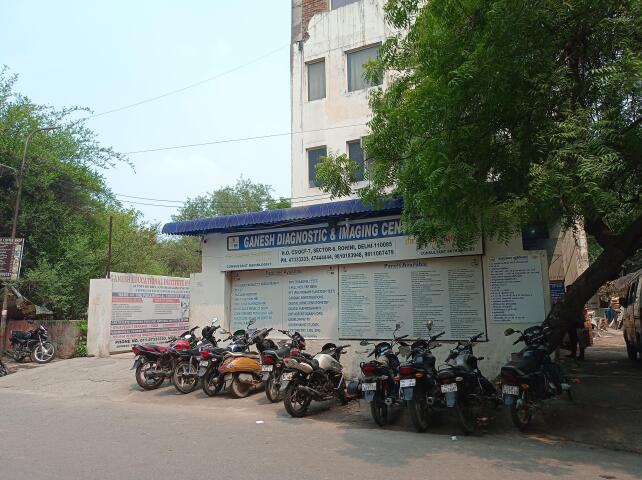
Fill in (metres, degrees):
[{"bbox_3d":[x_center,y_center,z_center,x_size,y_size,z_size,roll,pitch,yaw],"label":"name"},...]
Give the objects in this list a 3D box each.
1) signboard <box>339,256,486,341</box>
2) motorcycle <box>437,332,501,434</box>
[{"bbox_3d":[1.658,1.163,9.989,2.925,1.536,0.060,-5,-9,28],"label":"signboard"},{"bbox_3d":[1.899,1.796,6.679,0.750,1.120,1.980,-5,-10,27],"label":"motorcycle"}]

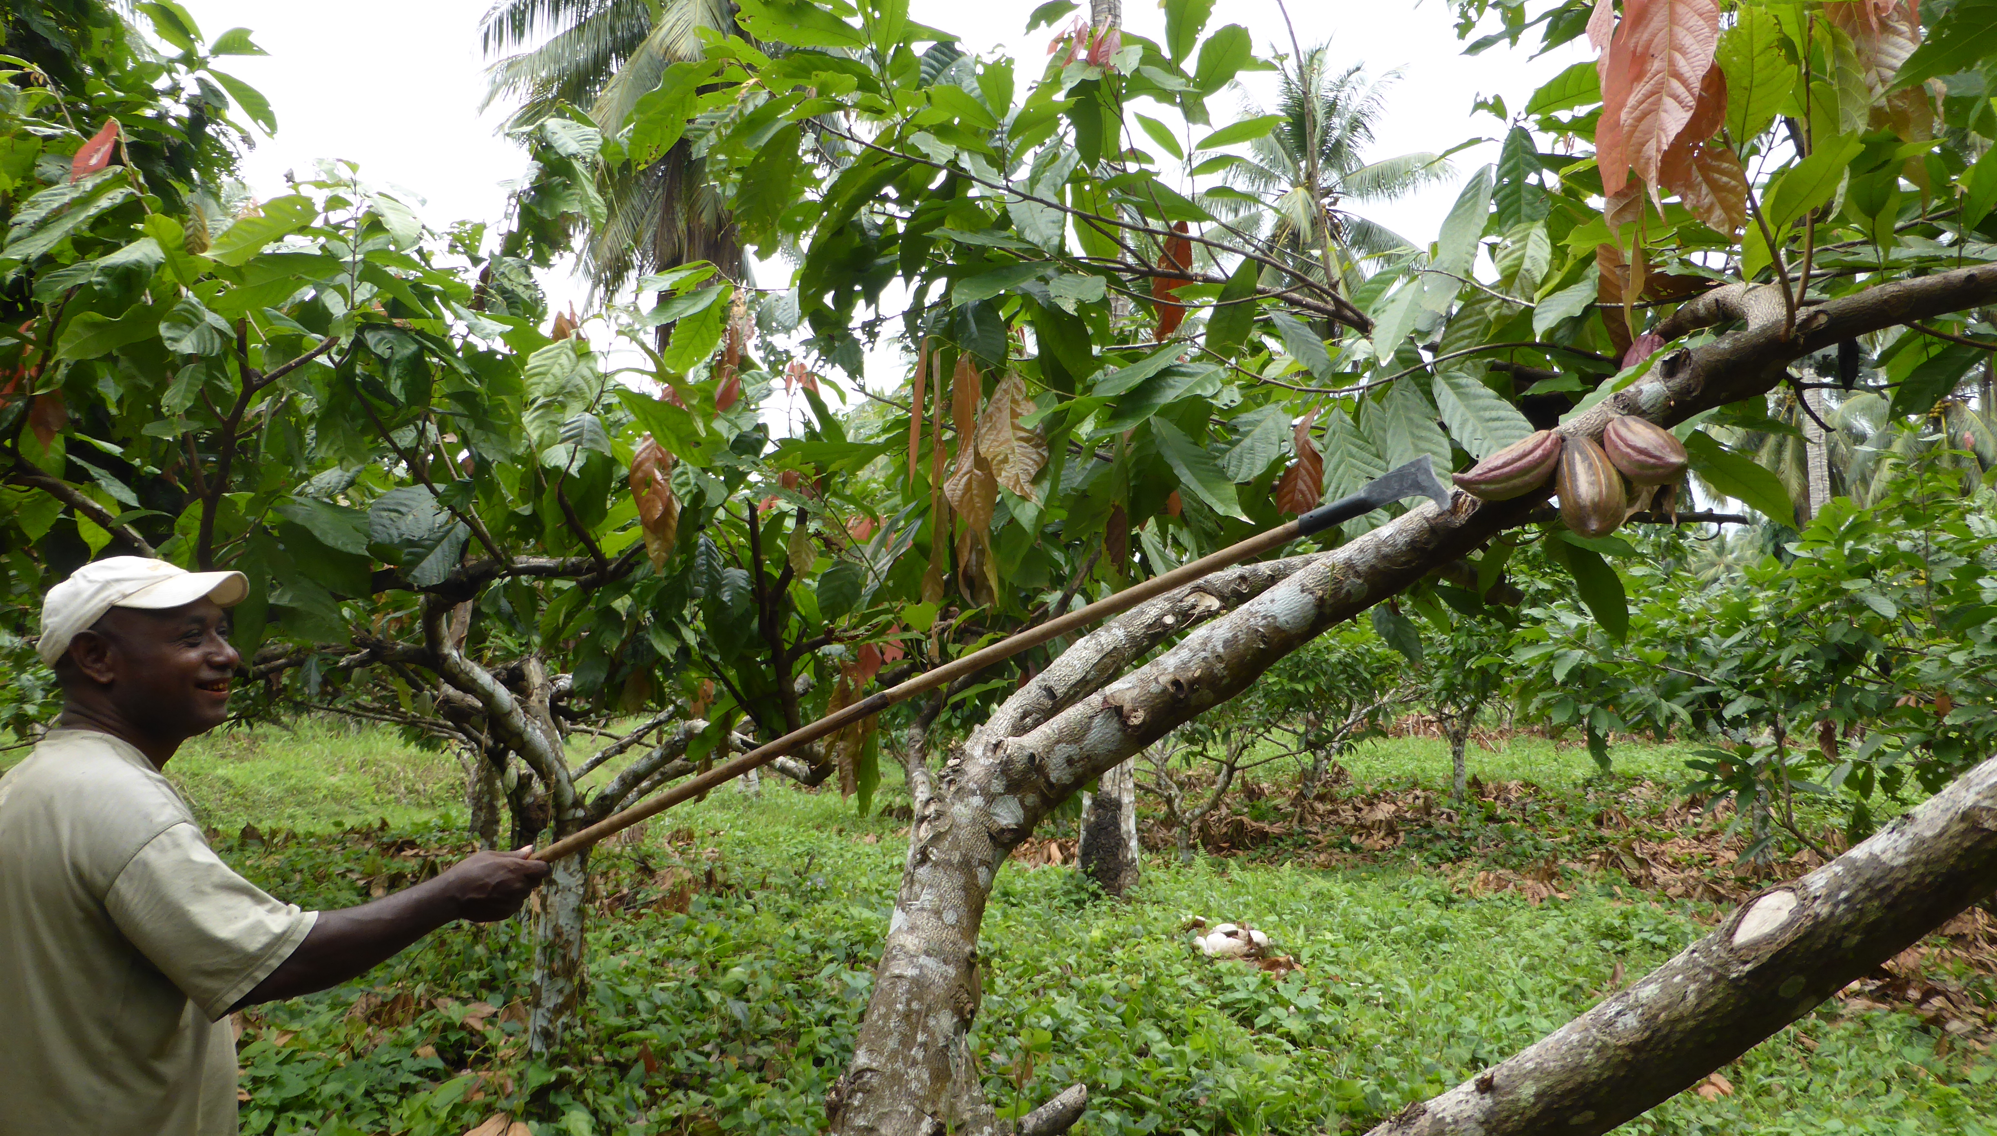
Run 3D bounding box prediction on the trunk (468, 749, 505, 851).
[{"bbox_3d":[-2.772,1.270,7.800,0.170,0.570,0.170,0,-1,0],"label":"trunk"}]

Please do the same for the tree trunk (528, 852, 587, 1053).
[{"bbox_3d":[-1.436,1.253,4.700,0.165,0.680,0.165,5,0,0],"label":"tree trunk"}]

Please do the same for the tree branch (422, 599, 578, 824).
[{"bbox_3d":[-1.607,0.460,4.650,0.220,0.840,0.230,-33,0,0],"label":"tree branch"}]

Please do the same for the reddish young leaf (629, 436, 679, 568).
[{"bbox_3d":[-0.885,-0.170,3.700,0.125,0.340,0.070,0,-1,0],"label":"reddish young leaf"}]

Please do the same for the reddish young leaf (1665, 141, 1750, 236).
[{"bbox_3d":[0.871,-0.473,1.780,0.115,0.130,0.060,0,-1,17],"label":"reddish young leaf"}]

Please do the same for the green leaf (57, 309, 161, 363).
[{"bbox_3d":[-2.098,-0.546,3.400,0.260,0.130,0.120,0,-1,-17],"label":"green leaf"}]

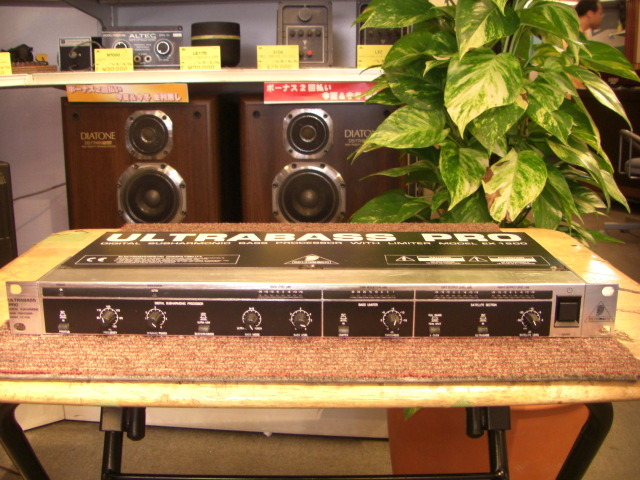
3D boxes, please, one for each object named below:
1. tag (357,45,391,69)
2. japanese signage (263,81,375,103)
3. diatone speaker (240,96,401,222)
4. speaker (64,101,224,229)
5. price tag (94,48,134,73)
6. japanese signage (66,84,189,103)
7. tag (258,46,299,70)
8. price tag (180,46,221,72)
[{"bbox_3d":[0.123,-0.389,1.495,0.091,0.053,0.008,2,11,9],"label":"tag"},{"bbox_3d":[0.029,-0.313,1.490,0.295,0.045,0.008,2,11,9],"label":"japanese signage"},{"bbox_3d":[0.035,-0.026,1.860,0.390,0.690,0.360,2,11,9],"label":"diatone speaker"},{"bbox_3d":[-0.401,-0.035,1.915,0.390,0.690,0.360,2,11,9],"label":"speaker"},{"bbox_3d":[-0.461,-0.403,1.575,0.091,0.053,0.008,2,11,9],"label":"price tag"},{"bbox_3d":[-0.441,-0.336,1.610,0.290,0.043,0.008,2,11,9],"label":"japanese signage"},{"bbox_3d":[-0.090,-0.394,1.515,0.091,0.053,0.008,2,11,9],"label":"tag"},{"bbox_3d":[-0.262,-0.398,1.540,0.091,0.053,0.008,2,11,9],"label":"price tag"}]

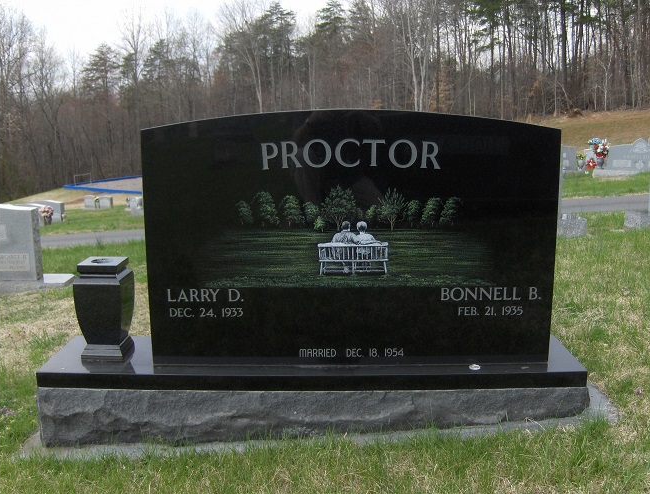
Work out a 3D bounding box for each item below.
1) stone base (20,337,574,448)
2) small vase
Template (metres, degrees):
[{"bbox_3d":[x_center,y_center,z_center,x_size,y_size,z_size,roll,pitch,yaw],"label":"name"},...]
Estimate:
[{"bbox_3d":[-0.040,0.456,2.190,1.680,0.210,0.345,0,12,0],"label":"stone base"},{"bbox_3d":[-0.709,0.199,2.155,0.150,0.310,0.150,0,12,0],"label":"small vase"}]

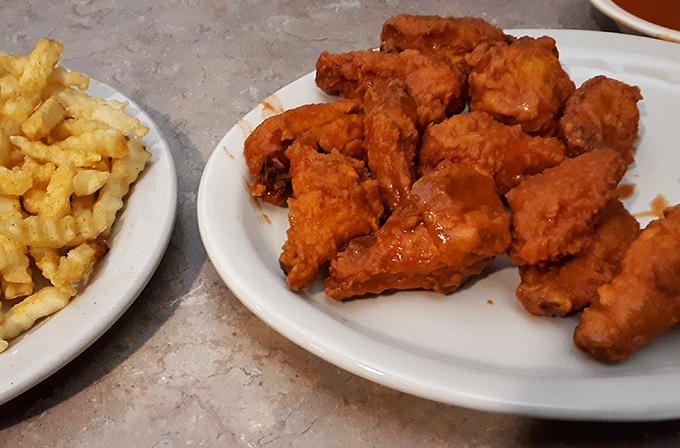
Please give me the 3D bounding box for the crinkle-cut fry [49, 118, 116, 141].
[{"bbox_3d":[-0.126,-0.046,0.272,0.028,0.009,0.009,-9,51,-10],"label":"crinkle-cut fry"}]

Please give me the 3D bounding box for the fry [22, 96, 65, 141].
[{"bbox_3d":[-0.138,-0.050,0.258,0.009,0.009,0.021,7,48,6],"label":"fry"}]

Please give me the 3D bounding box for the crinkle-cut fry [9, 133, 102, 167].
[{"bbox_3d":[-0.128,-0.033,0.247,0.038,0.009,0.009,13,51,3],"label":"crinkle-cut fry"}]

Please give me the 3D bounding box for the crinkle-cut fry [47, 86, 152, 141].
[{"bbox_3d":[-0.123,-0.057,0.280,0.053,0.009,0.011,22,53,8],"label":"crinkle-cut fry"}]

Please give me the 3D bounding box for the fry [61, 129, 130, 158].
[{"bbox_3d":[-0.116,-0.038,0.258,0.030,0.009,0.009,4,50,6],"label":"fry"}]

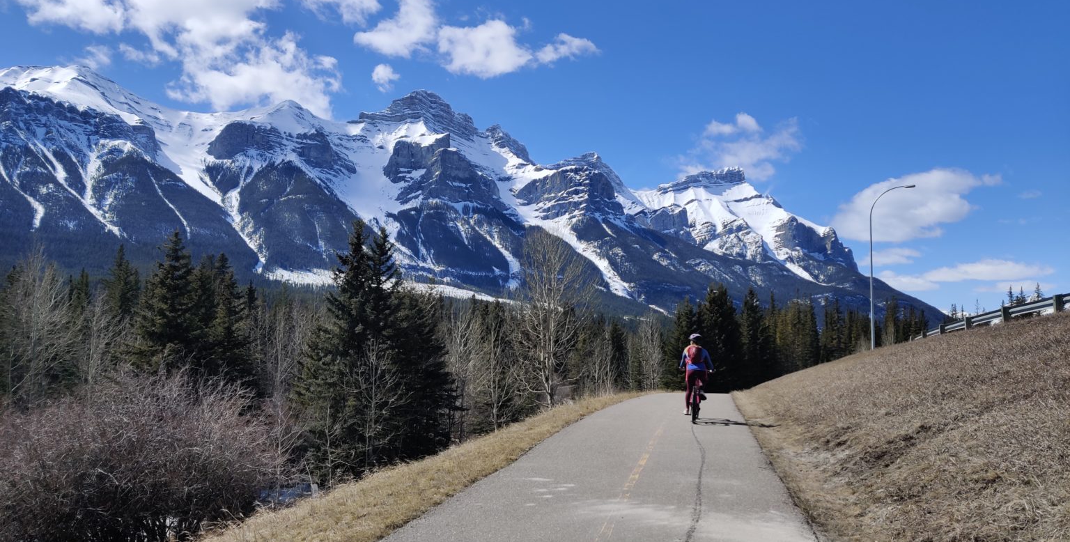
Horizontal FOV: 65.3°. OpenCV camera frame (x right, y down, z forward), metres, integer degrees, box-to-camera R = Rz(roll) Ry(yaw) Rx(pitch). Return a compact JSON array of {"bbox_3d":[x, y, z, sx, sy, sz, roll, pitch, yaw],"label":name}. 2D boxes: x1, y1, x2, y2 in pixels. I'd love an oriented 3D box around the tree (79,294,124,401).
[{"bbox_3d":[-19.215,3.391,37.000,2.001,4.744,2.001,2,-4,-27],"label":"tree"}]

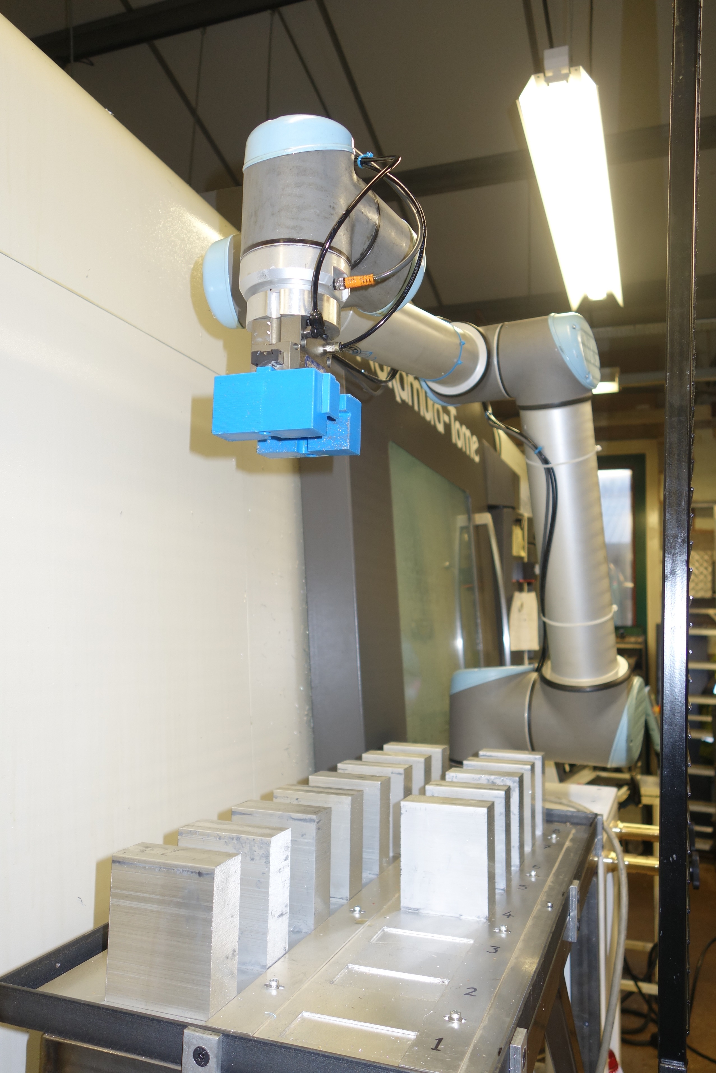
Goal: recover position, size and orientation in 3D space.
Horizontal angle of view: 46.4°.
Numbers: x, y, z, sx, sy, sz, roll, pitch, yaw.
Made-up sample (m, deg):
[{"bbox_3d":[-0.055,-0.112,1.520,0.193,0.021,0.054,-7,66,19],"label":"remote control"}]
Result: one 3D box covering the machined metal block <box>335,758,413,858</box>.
[{"bbox_3d":[0.023,0.369,1.133,0.094,0.114,0.041,-1,-7,20],"label":"machined metal block"}]

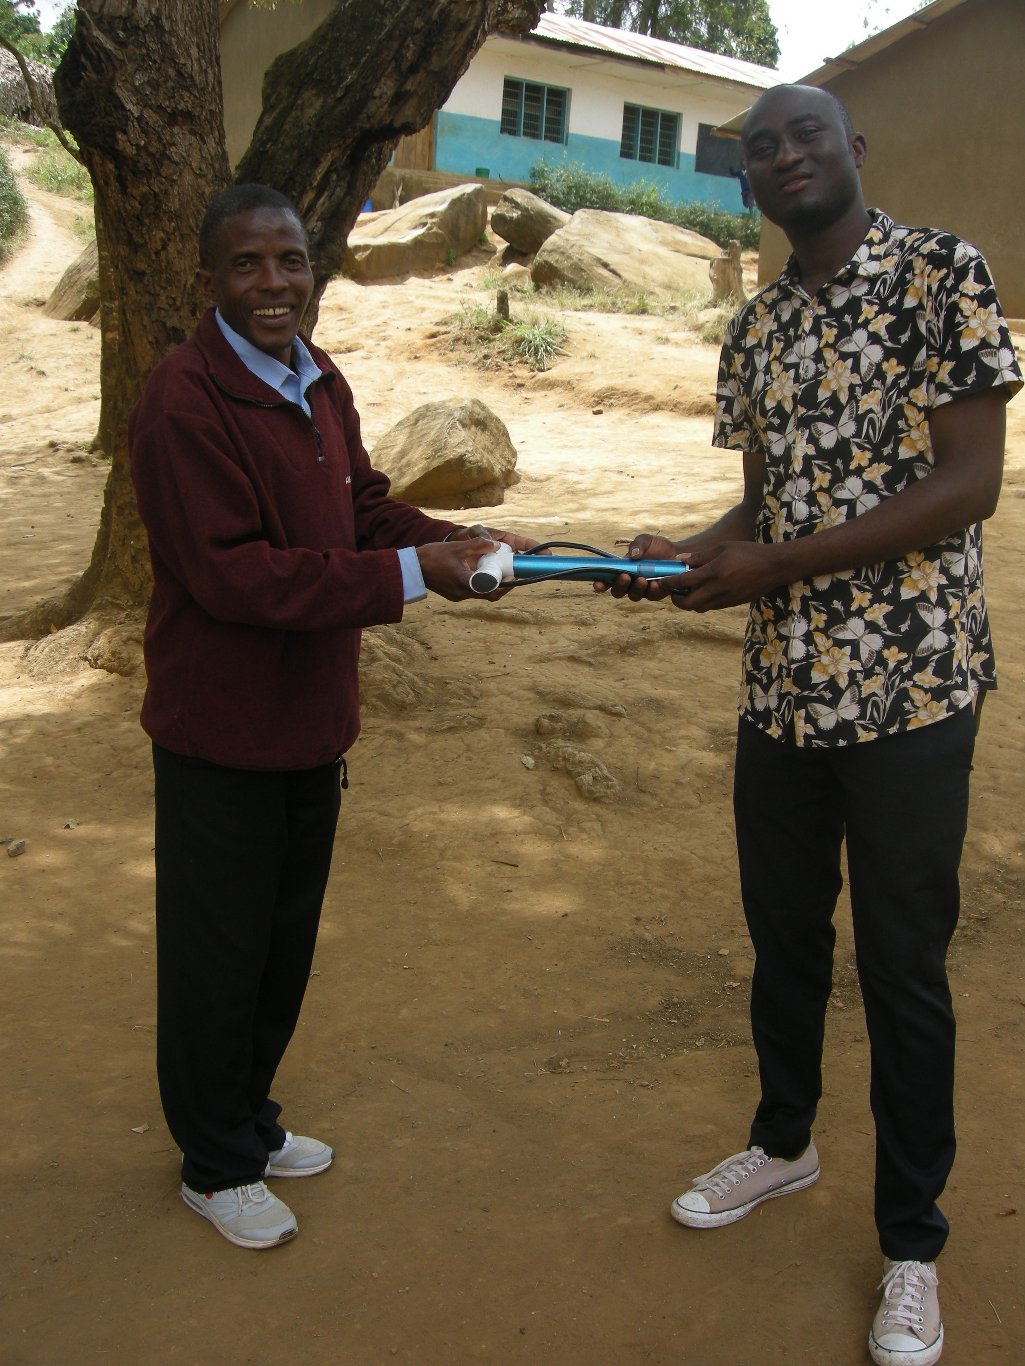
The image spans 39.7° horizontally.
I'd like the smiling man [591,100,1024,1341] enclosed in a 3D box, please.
[{"bbox_3d":[0.421,0.079,2.094,0.650,1.820,0.540,-8,16,-41],"label":"smiling man"}]

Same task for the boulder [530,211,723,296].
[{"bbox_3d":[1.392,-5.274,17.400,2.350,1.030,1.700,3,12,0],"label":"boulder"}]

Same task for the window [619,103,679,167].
[{"bbox_3d":[2.970,-11.628,30.201,1.580,1.120,0.120,-5,14,-32],"label":"window"}]

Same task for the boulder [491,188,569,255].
[{"bbox_3d":[0.227,-5.946,18.300,1.050,0.880,1.050,3,12,0],"label":"boulder"}]

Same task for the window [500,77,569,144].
[{"bbox_3d":[0.493,-11.515,28.617,1.600,1.120,0.120,-5,14,-32],"label":"window"}]

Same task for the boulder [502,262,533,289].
[{"bbox_3d":[0.071,-4.936,17.200,0.400,0.310,0.360,3,12,0],"label":"boulder"}]

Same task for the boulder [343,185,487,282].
[{"bbox_3d":[-1.251,-5.713,18.000,1.950,1.120,1.500,3,12,0],"label":"boulder"}]

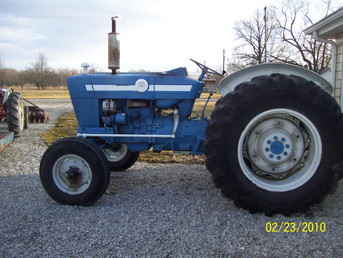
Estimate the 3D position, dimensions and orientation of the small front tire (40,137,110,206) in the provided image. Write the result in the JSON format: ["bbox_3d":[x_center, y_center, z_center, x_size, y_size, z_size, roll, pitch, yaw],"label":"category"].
[{"bbox_3d":[-1.034,0.459,3.854,0.740,0.740,0.210,1,7,7],"label":"small front tire"}]

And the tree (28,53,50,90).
[{"bbox_3d":[-30.171,-13.042,81.009,5.511,8.464,5.511,0,7,0],"label":"tree"}]

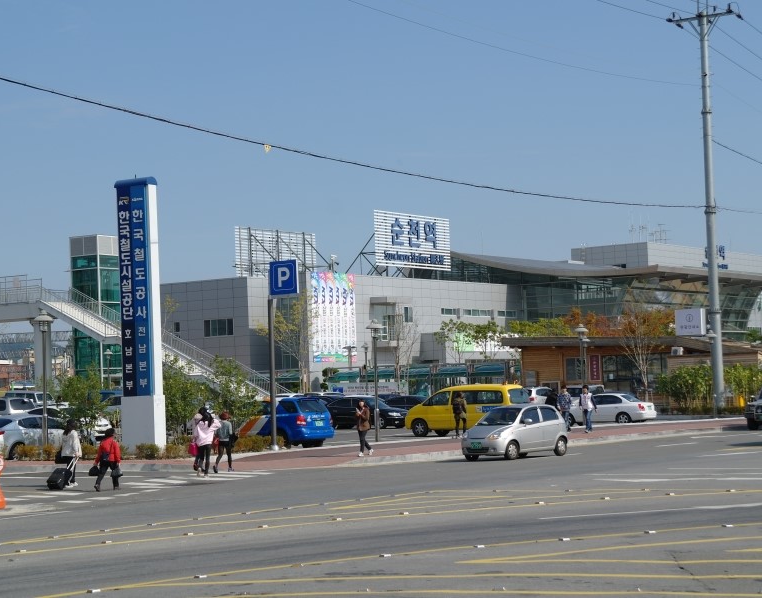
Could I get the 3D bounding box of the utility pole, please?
[{"bbox_3d":[16.332,-4.287,85.345,3.600,20.200,0.700,-5,-4,38],"label":"utility pole"}]

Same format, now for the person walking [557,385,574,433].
[{"bbox_3d":[6.941,4.131,65.000,0.500,1.750,0.400,-3,-3,12],"label":"person walking"}]

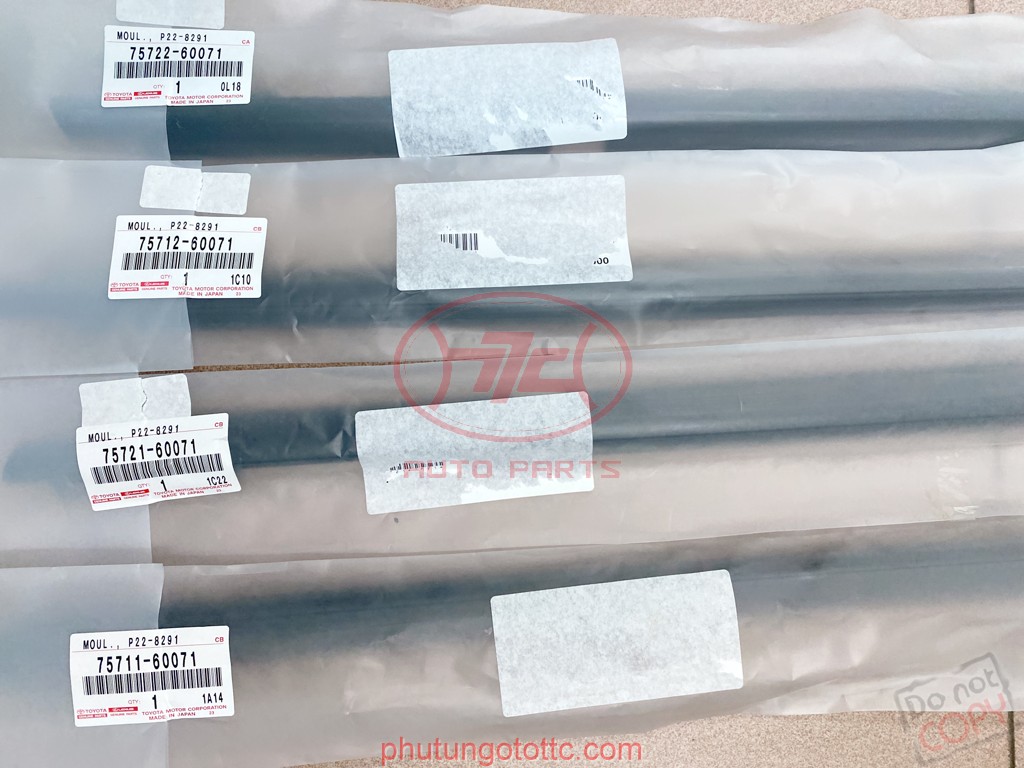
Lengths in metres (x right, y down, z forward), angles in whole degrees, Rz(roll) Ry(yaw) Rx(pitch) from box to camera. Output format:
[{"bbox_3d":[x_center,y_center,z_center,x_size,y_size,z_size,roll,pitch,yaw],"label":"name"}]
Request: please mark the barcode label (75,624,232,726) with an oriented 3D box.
[{"bbox_3d":[-0.165,0.134,0.354,0.074,0.002,0.043,-5,84,-1],"label":"barcode label"}]

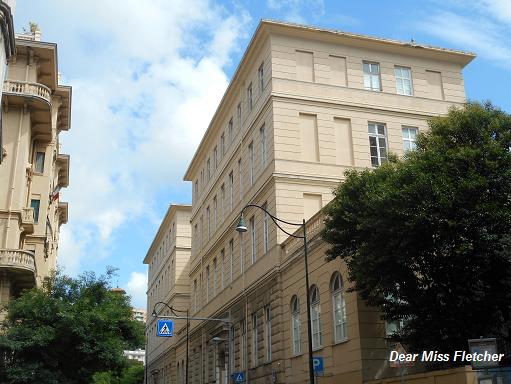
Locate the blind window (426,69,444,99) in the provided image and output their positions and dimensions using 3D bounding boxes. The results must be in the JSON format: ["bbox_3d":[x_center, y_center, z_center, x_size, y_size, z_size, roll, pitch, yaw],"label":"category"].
[{"bbox_3d":[11.415,-6.768,41.511,1.104,1.992,0.220,5,-21,-15],"label":"blind window"}]

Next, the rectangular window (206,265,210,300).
[{"bbox_3d":[-3.942,7.908,55.331,0.200,3.096,1.224,5,-21,-15],"label":"rectangular window"}]

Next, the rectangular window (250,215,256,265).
[{"bbox_3d":[-0.032,2.961,39.327,0.220,2.880,1.104,5,-21,-15],"label":"rectangular window"}]

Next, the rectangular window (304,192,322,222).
[{"bbox_3d":[2.977,1.488,33.792,1.029,2.832,0.250,5,-21,-15],"label":"rectangular window"}]

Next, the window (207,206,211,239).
[{"bbox_3d":[-3.477,2.411,49.798,0.250,2.793,0.980,5,-21,-15],"label":"window"}]

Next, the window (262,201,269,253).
[{"bbox_3d":[0.724,2.221,39.805,0.200,3.132,1.098,5,-21,-15],"label":"window"}]

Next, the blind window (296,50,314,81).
[{"bbox_3d":[3.202,-8.059,41.950,1.177,2.160,0.200,5,-21,-15],"label":"blind window"}]

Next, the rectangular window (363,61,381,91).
[{"bbox_3d":[6.771,-6.740,38.004,1.078,1.872,0.250,5,-21,-15],"label":"rectangular window"}]

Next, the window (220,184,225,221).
[{"bbox_3d":[-2.264,0.915,48.004,0.220,2.952,1.104,5,-21,-15],"label":"window"}]

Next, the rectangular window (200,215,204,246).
[{"bbox_3d":[-4.394,3.529,54.891,0.220,2.952,1.104,5,-21,-15],"label":"rectangular window"}]

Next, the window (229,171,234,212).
[{"bbox_3d":[-1.554,0.044,45.708,0.220,2.952,1.104,5,-21,-15],"label":"window"}]

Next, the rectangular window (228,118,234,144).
[{"bbox_3d":[-1.638,-4.339,47.346,0.220,1.992,1.104,5,-21,-15],"label":"rectangular window"}]

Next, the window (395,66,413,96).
[{"bbox_3d":[9.097,-6.814,40.059,1.091,1.998,0.200,5,-21,-15],"label":"window"}]

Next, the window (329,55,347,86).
[{"bbox_3d":[4.936,-7.207,38.930,1.054,1.998,0.200,5,-21,-15],"label":"window"}]

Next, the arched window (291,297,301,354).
[{"bbox_3d":[2.176,6.739,33.123,0.200,3.132,1.332,5,-21,-15],"label":"arched window"}]

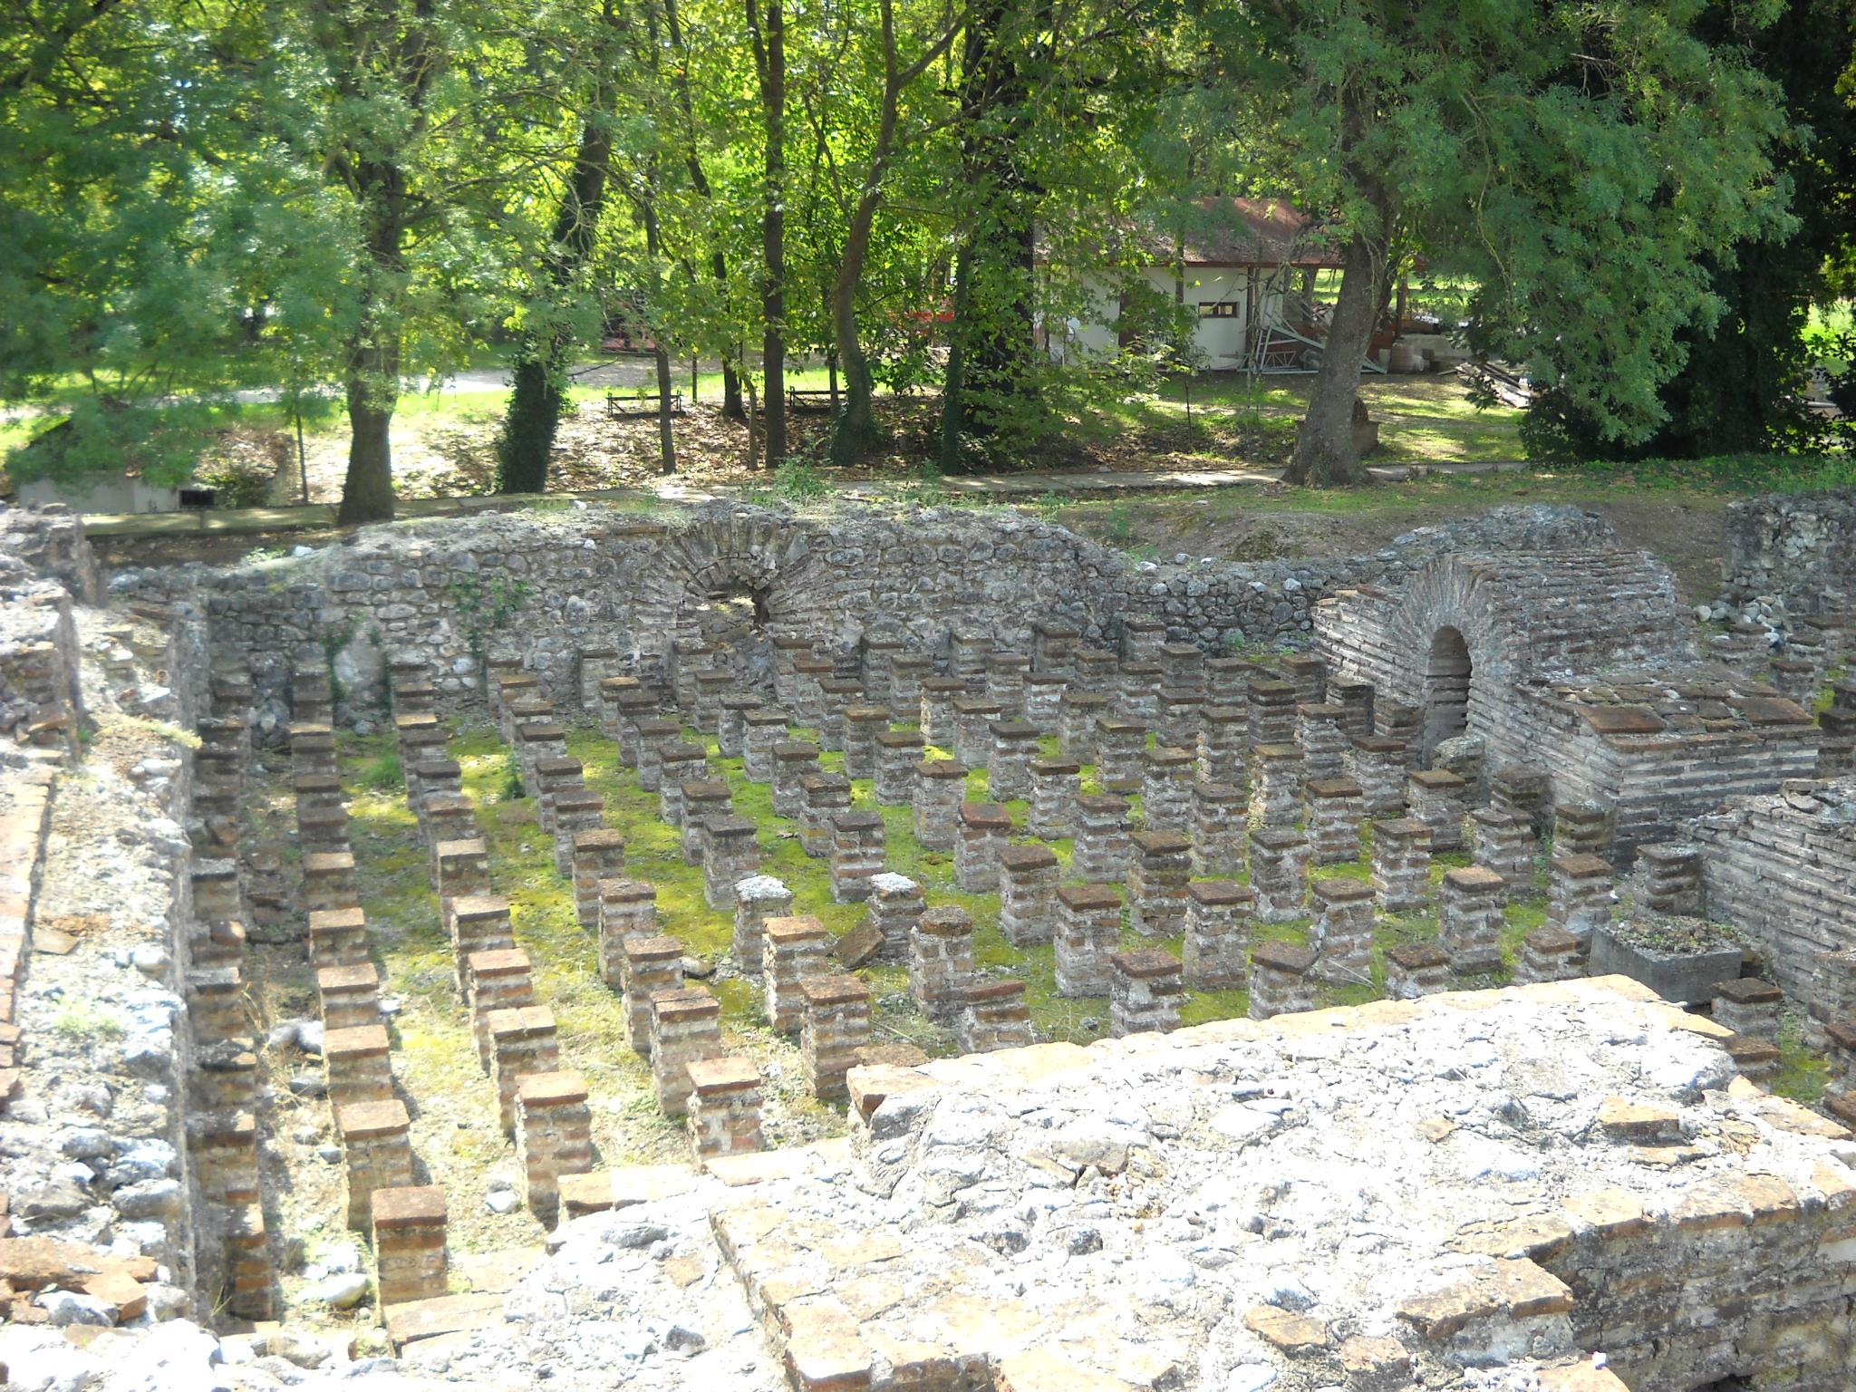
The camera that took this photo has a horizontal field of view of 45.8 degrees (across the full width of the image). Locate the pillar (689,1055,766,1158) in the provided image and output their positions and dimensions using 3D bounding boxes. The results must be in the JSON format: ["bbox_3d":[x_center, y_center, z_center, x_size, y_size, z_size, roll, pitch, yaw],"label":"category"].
[{"bbox_3d":[-1.039,2.208,11.296,0.329,0.594,0.315,-4,15,-17],"label":"pillar"}]

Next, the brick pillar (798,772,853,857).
[{"bbox_3d":[-0.695,0.813,14.837,0.307,0.497,0.290,-3,15,-17],"label":"brick pillar"}]

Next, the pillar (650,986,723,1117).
[{"bbox_3d":[-1.229,1.796,11.132,0.302,0.551,0.285,-3,16,-17],"label":"pillar"}]

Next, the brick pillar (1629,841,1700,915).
[{"bbox_3d":[5.057,1.279,15.115,0.329,0.414,0.315,-4,15,-17],"label":"brick pillar"}]

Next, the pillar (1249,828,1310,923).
[{"bbox_3d":[2.620,1.365,16.559,0.331,0.588,0.331,-3,16,-17],"label":"pillar"}]

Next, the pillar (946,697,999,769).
[{"bbox_3d":[0.359,0.302,17.850,0.318,0.509,0.318,-4,15,-17],"label":"pillar"}]

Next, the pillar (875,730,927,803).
[{"bbox_3d":[-0.197,0.538,15.895,0.307,0.485,0.290,-3,15,-17],"label":"pillar"}]

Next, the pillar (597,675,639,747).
[{"bbox_3d":[-2.629,0.136,18.887,0.312,0.550,0.312,-4,15,-17],"label":"pillar"}]

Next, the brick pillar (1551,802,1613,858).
[{"bbox_3d":[5.140,1.189,17.384,0.331,0.594,0.331,-3,16,-17],"label":"brick pillar"}]

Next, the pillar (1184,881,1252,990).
[{"bbox_3d":[1.811,1.495,13.721,0.312,0.575,0.312,-4,15,-17],"label":"pillar"}]

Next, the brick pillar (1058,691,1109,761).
[{"bbox_3d":[1.416,0.277,19.998,0.337,0.560,0.337,-5,16,-17],"label":"brick pillar"}]

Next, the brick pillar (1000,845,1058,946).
[{"bbox_3d":[0.663,1.341,14.720,0.329,0.558,0.315,-4,15,-17],"label":"brick pillar"}]

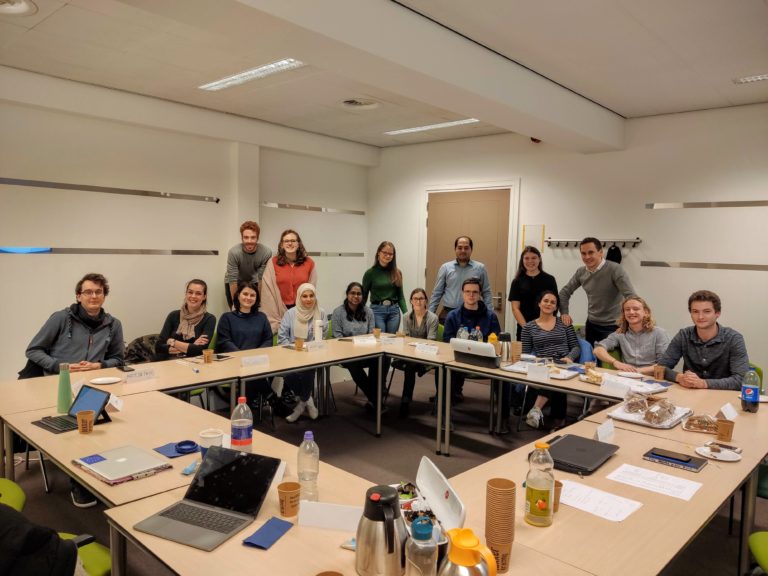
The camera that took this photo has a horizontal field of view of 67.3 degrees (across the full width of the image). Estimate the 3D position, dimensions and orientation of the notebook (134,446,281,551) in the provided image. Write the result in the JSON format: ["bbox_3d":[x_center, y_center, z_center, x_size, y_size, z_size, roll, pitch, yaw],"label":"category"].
[{"bbox_3d":[-0.561,0.669,1.870,0.304,0.163,0.350,3,5,24],"label":"notebook"}]

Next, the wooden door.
[{"bbox_3d":[0.916,0.038,6.628,1.112,2.276,0.060,5,6,41],"label":"wooden door"}]

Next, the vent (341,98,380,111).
[{"bbox_3d":[-0.207,-1.599,5.063,0.360,0.060,0.360,2,4,0],"label":"vent"}]

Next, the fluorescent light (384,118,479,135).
[{"bbox_3d":[0.478,-1.691,6.013,1.210,0.060,0.150,5,6,41],"label":"fluorescent light"}]

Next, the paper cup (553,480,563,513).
[{"bbox_3d":[0.580,0.728,2.007,0.078,0.090,0.078,2,4,0],"label":"paper cup"}]

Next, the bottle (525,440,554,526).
[{"bbox_3d":[0.520,0.648,1.914,0.091,0.260,0.091,6,6,43],"label":"bottle"}]

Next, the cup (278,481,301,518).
[{"bbox_3d":[-0.314,0.708,1.924,0.078,0.091,0.078,2,4,0],"label":"cup"}]

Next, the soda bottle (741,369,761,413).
[{"bbox_3d":[2.126,0.591,3.334,0.087,0.252,0.087,6,6,43],"label":"soda bottle"}]

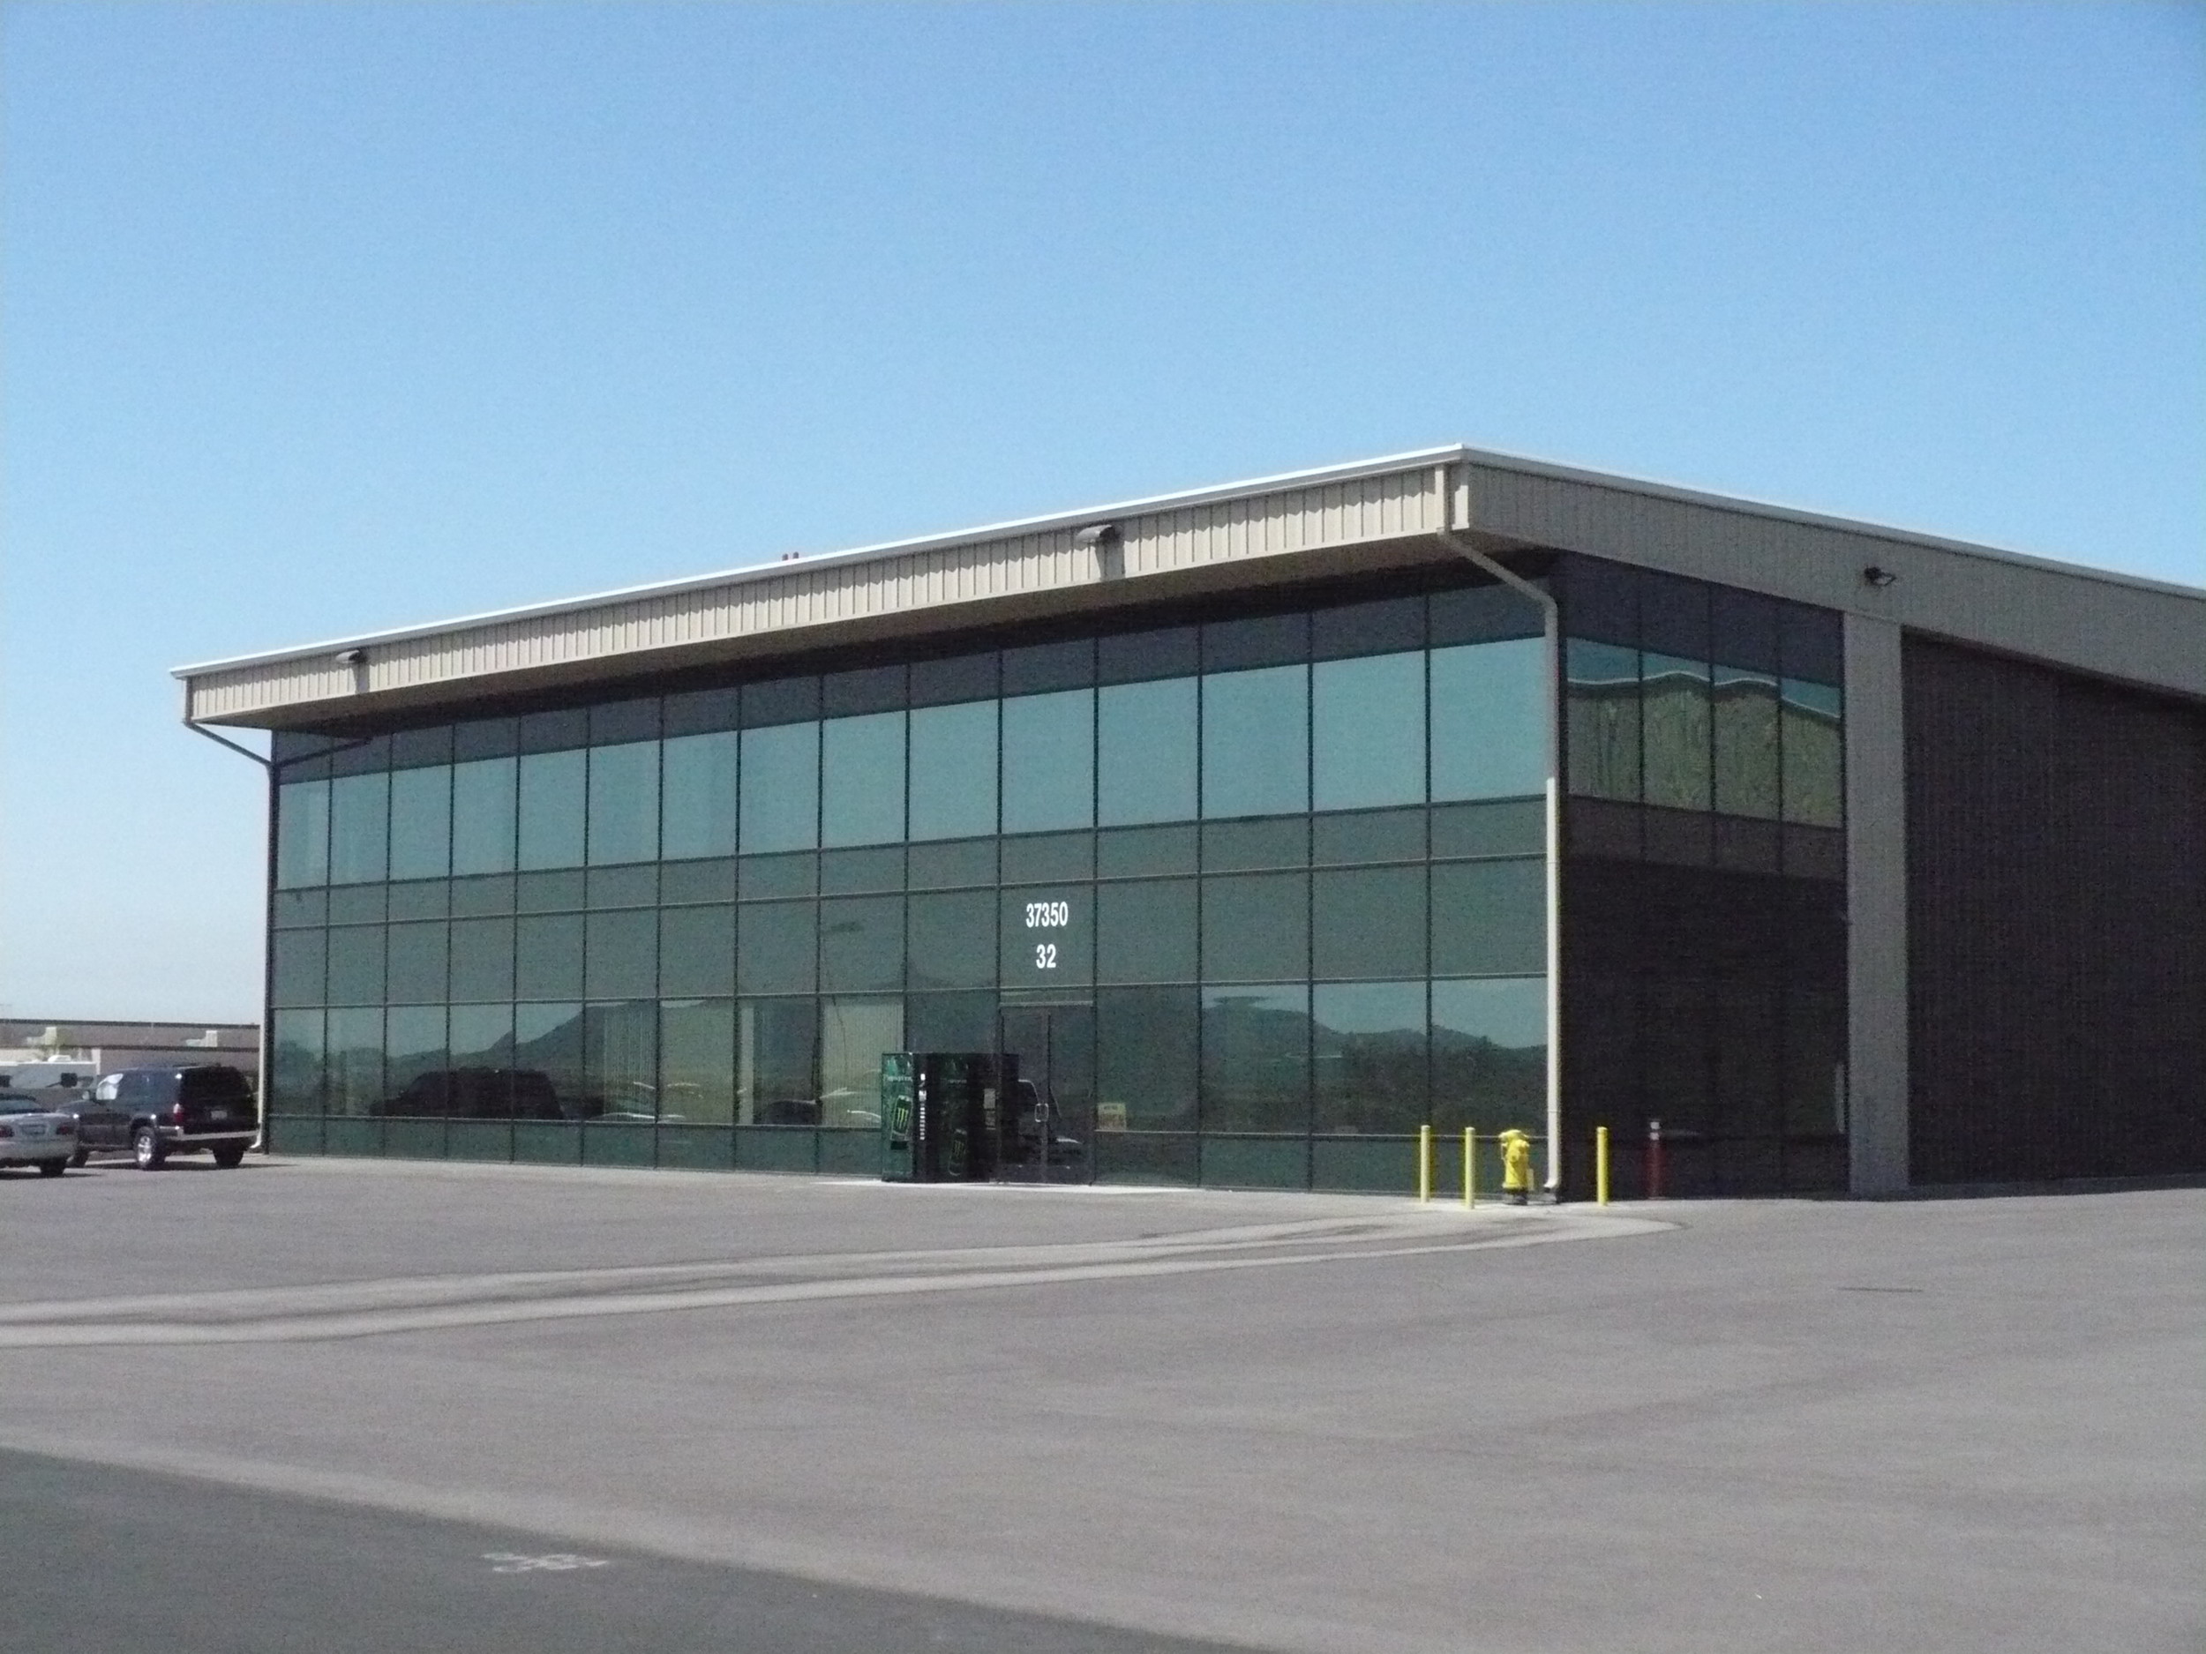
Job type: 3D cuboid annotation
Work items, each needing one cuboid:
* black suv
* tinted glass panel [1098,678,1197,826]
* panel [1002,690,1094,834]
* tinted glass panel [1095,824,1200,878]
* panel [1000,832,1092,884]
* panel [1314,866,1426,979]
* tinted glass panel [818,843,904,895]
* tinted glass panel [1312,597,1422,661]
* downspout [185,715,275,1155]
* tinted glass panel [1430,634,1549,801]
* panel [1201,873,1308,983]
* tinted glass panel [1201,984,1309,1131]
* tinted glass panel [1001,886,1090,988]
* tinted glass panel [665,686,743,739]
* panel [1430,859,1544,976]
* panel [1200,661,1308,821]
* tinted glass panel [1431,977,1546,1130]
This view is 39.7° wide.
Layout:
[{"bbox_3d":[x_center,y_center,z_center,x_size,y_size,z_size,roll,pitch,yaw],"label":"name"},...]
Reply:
[{"bbox_3d":[-16.656,5.102,53.904,4.550,1.780,1.760,-4,-7,43],"label":"black suv"},{"bbox_3d":[0.605,-0.985,41.309,1.824,1.873,0.050,-4,-7,43],"label":"tinted glass panel"},{"bbox_3d":[-0.776,-0.881,42.610,1.824,1.873,0.050,-4,-7,43],"label":"panel"},{"bbox_3d":[0.608,0.346,41.577,1.850,0.654,0.050,-4,-7,43],"label":"tinted glass panel"},{"bbox_3d":[-0.829,0.473,43.629,1.880,0.659,0.050,-4,-7,43],"label":"panel"},{"bbox_3d":[3.385,1.212,38.876,1.850,1.385,0.050,-4,-7,43],"label":"panel"},{"bbox_3d":[-3.539,0.657,45.103,1.824,0.641,0.050,-4,-7,43],"label":"tinted glass panel"},{"bbox_3d":[3.368,-2.537,38.817,1.824,0.669,0.050,-4,-7,43],"label":"tinted glass panel"},{"bbox_3d":[-16.374,2.026,56.993,0.117,8.073,1.911,-4,-7,43],"label":"downspout"},{"bbox_3d":[4.783,-1.311,37.773,1.850,1.920,0.050,-4,-7,43],"label":"tinted glass panel"},{"bbox_3d":[1.995,1.317,40.182,1.850,1.385,0.050,-4,-7,43],"label":"panel"},{"bbox_3d":[1.998,3.075,40.727,1.880,1.923,0.050,-4,-7,43],"label":"tinted glass panel"},{"bbox_3d":[-0.781,1.520,42.411,1.824,1.360,0.050,-4,-7,43],"label":"tinted glass panel"},{"bbox_3d":[-6.293,-1.804,47.928,1.824,0.669,0.050,-4,-7,43],"label":"tinted glass panel"},{"bbox_3d":[4.776,1.107,37.571,1.850,1.385,0.050,-4,-7,43],"label":"panel"},{"bbox_3d":[2.002,-1.101,40.383,1.850,1.920,0.050,-4,-7,43],"label":"panel"},{"bbox_3d":[4.722,2.802,37.078,1.786,1.899,0.050,-4,-7,43],"label":"tinted glass panel"}]

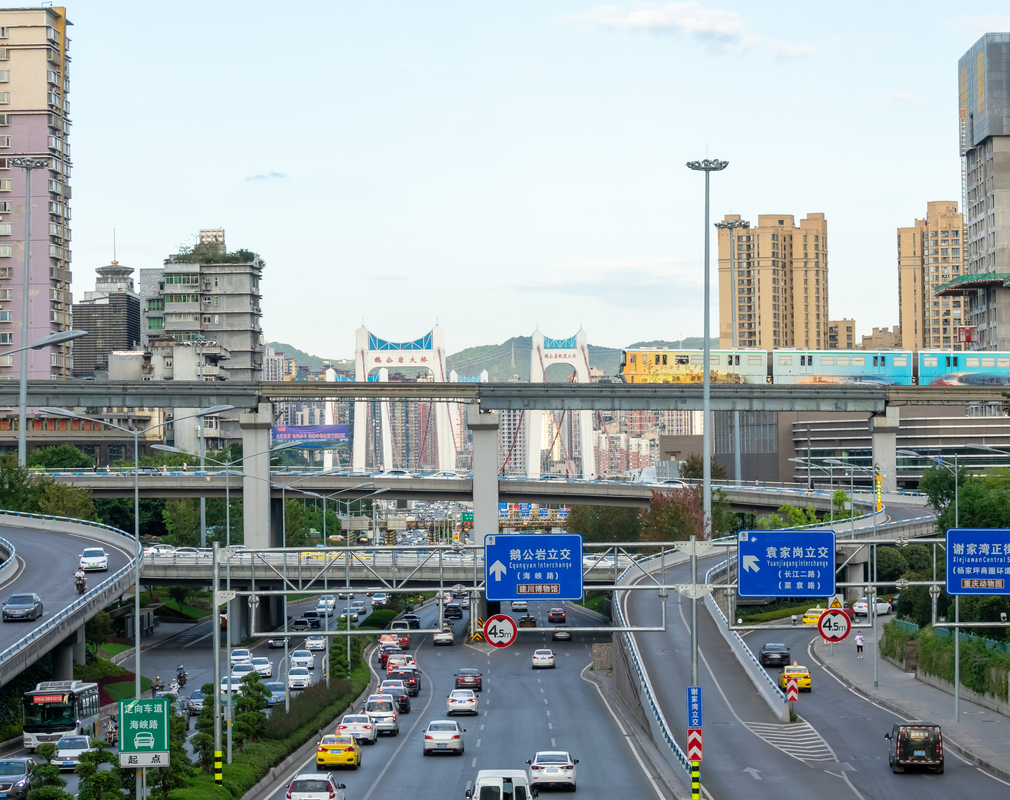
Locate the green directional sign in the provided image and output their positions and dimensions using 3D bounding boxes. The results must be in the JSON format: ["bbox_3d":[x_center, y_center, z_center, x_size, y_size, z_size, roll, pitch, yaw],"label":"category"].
[{"bbox_3d":[-10.816,9.976,95.000,1.500,2.140,0.080,-1,-1,0],"label":"green directional sign"}]

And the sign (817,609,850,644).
[{"bbox_3d":[11.961,8.201,114.800,1.200,1.200,0.060,-1,-1,0],"label":"sign"}]

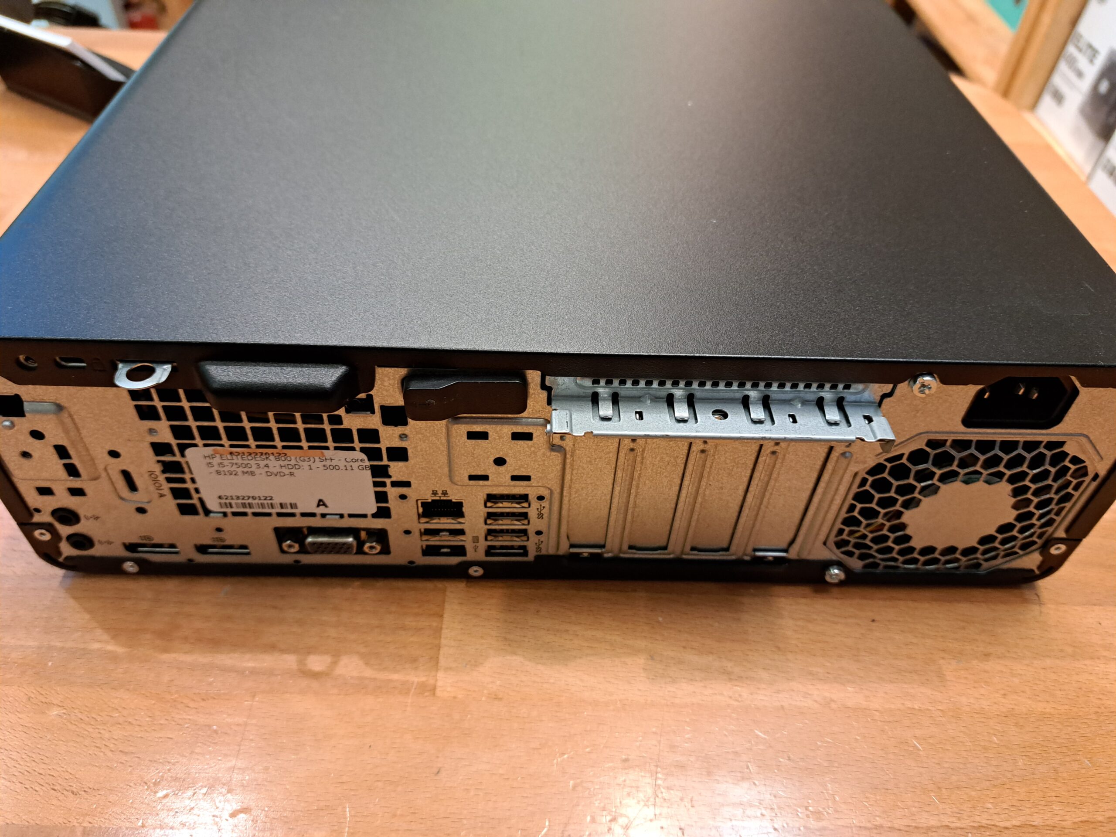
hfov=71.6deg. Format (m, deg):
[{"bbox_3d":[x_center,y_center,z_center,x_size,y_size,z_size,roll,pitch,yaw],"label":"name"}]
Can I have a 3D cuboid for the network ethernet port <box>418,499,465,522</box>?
[{"bbox_3d":[-0.035,0.023,0.236,0.014,0.012,0.014,1,45,-3],"label":"network ethernet port"}]

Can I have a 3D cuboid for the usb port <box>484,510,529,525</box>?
[{"bbox_3d":[-0.016,0.026,0.239,0.013,0.006,0.012,1,45,-3],"label":"usb port"}]

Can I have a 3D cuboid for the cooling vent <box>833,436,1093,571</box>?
[{"bbox_3d":[0.122,0.028,0.238,0.068,0.064,0.004,1,45,-3],"label":"cooling vent"}]

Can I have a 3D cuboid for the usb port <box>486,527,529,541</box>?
[{"bbox_3d":[-0.016,0.032,0.245,0.013,0.006,0.012,1,45,-3],"label":"usb port"}]

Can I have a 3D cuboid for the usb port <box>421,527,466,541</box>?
[{"bbox_3d":[-0.036,0.032,0.244,0.013,0.006,0.012,1,45,-3],"label":"usb port"}]

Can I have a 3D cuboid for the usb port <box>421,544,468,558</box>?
[{"bbox_3d":[-0.036,0.038,0.250,0.013,0.006,0.012,1,45,-3],"label":"usb port"}]

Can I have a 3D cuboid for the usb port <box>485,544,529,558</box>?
[{"bbox_3d":[-0.016,0.038,0.251,0.013,0.006,0.012,1,45,-3],"label":"usb port"}]

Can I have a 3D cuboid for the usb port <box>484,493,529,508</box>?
[{"bbox_3d":[-0.015,0.020,0.233,0.013,0.006,0.012,1,45,-3],"label":"usb port"}]

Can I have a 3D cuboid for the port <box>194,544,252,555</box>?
[{"bbox_3d":[-0.105,0.037,0.247,0.016,0.005,0.012,1,45,-3],"label":"port"}]

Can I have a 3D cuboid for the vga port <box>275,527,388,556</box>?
[{"bbox_3d":[-0.070,0.035,0.244,0.034,0.014,0.012,1,45,-3],"label":"vga port"}]

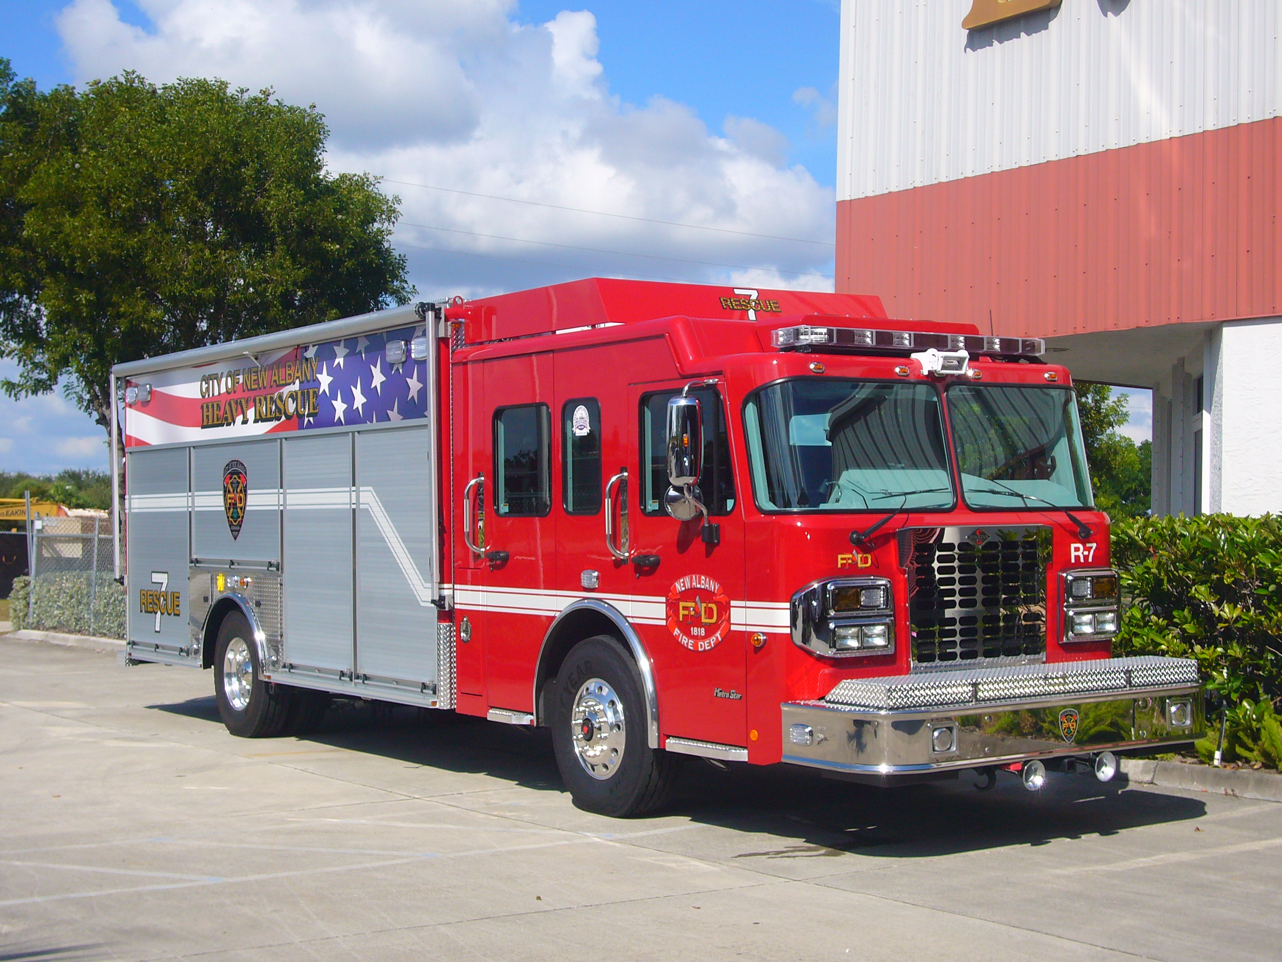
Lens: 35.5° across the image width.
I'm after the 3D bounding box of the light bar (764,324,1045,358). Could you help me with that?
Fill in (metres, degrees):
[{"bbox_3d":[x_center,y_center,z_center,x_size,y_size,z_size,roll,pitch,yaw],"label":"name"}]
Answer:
[{"bbox_3d":[1.492,-0.759,11.030,1.830,0.120,0.300,0,-1,-33],"label":"light bar"}]

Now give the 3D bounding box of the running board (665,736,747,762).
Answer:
[{"bbox_3d":[0.395,1.423,10.652,0.180,0.085,0.770,0,-1,-33],"label":"running board"}]

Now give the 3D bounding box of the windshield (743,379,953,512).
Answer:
[{"bbox_3d":[1.145,-0.178,10.482,1.150,0.700,0.200,0,-11,-21],"label":"windshield"}]

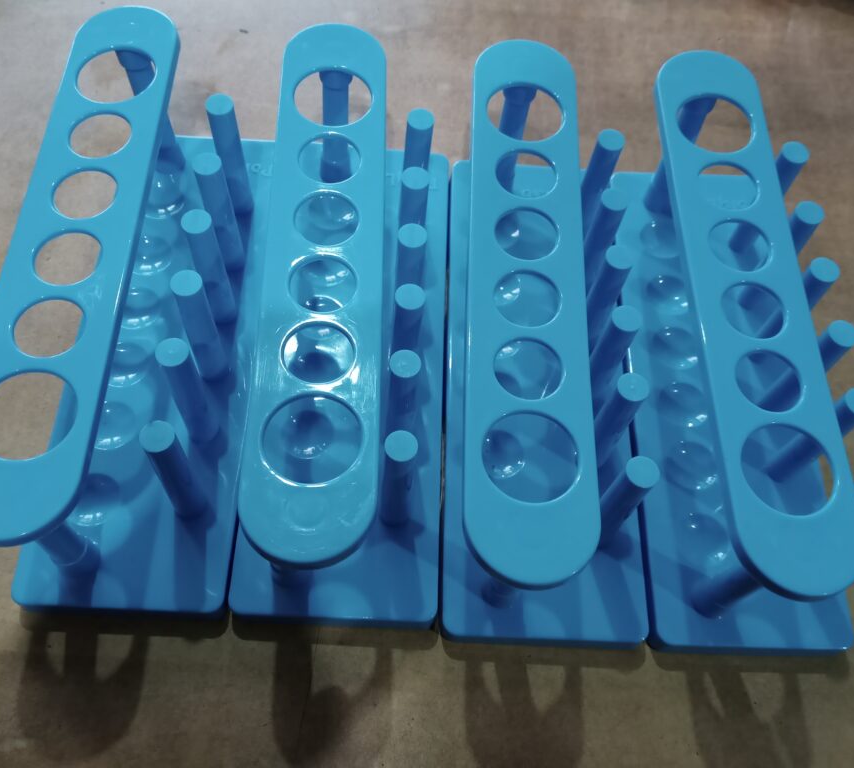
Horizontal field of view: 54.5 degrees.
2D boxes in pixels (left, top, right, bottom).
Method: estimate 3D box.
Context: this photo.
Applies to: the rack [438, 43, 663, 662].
[{"bbox_3d":[0.048,-0.021,0.325,0.075,0.084,0.225,3,62,-2],"label":"rack"}]

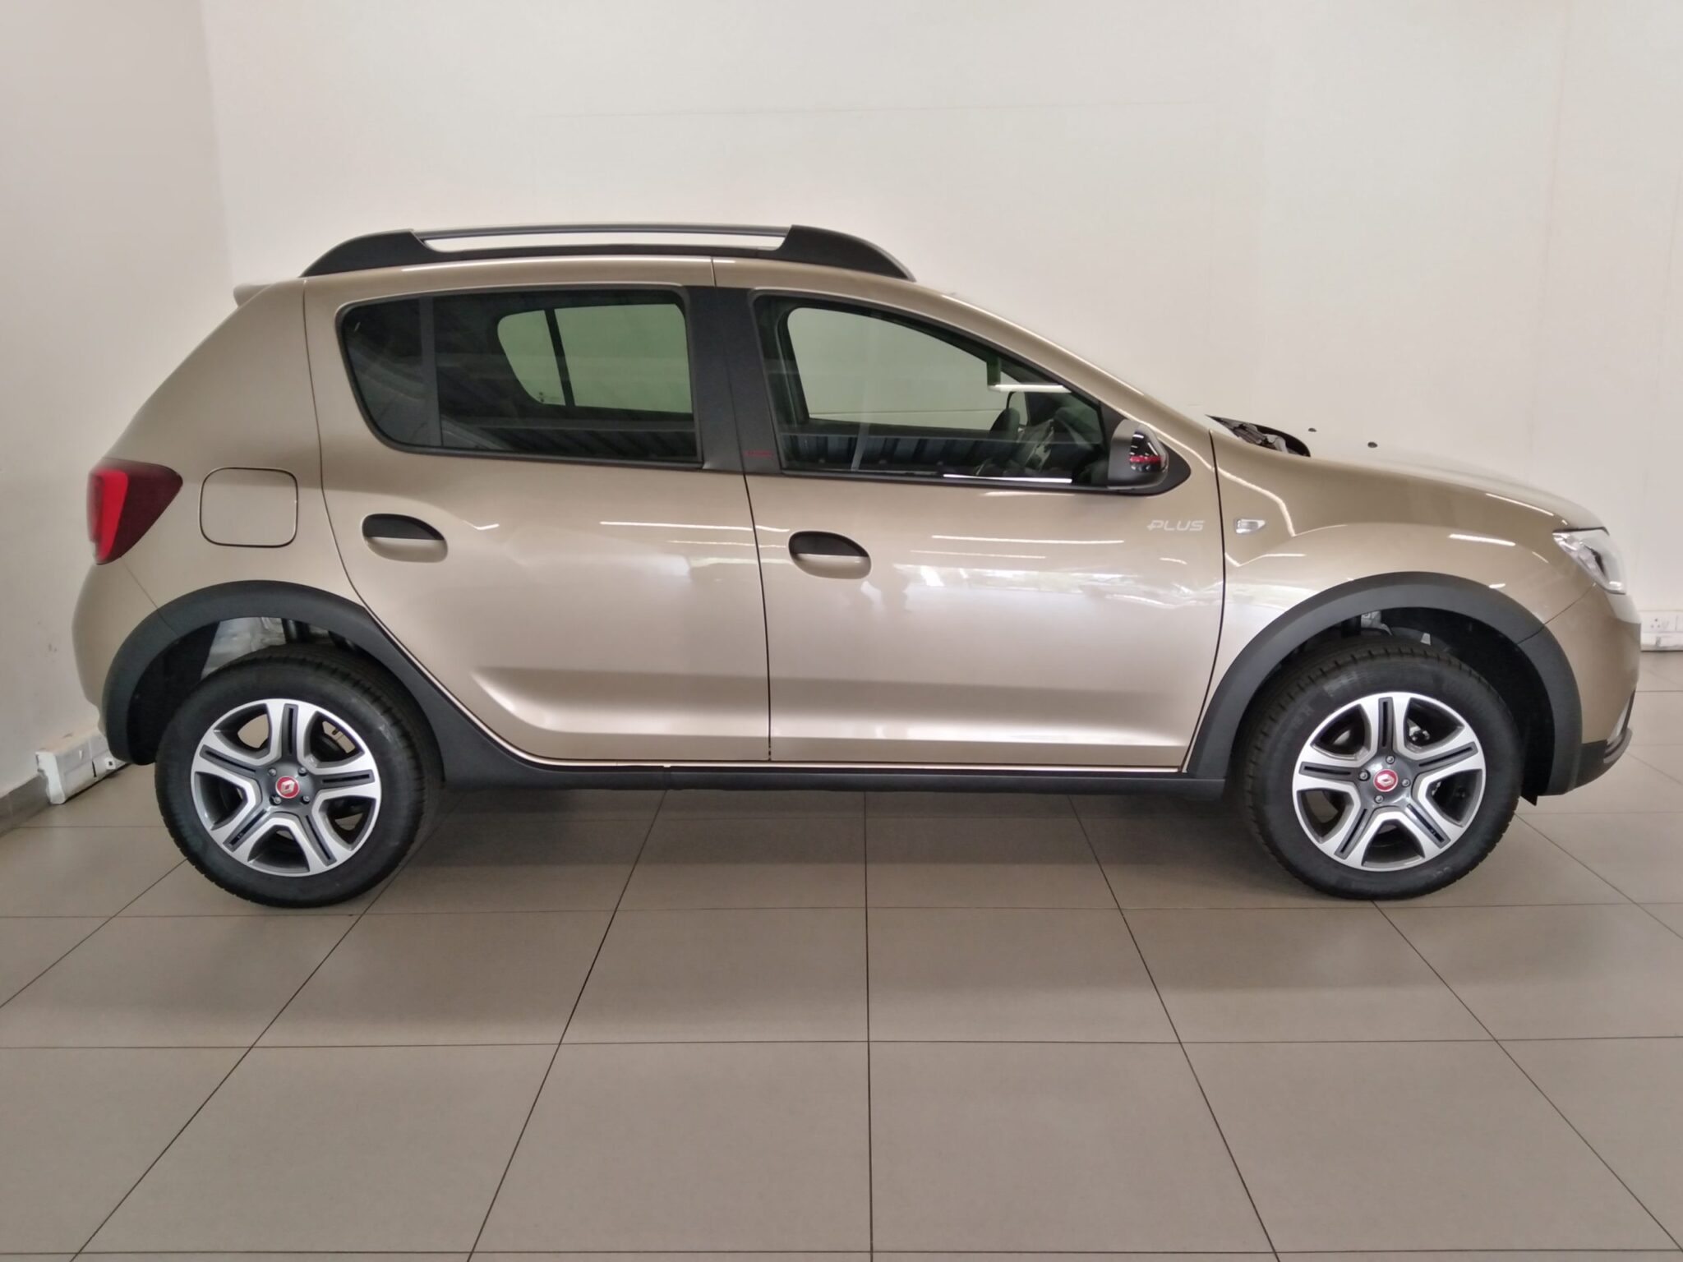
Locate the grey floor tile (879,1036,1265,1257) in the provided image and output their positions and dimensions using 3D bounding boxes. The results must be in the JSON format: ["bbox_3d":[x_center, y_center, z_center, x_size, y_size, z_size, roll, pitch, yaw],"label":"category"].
[{"bbox_3d":[0.350,0.865,2.162,0.600,0.010,0.575,-1,14,1],"label":"grey floor tile"}]

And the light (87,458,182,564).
[{"bbox_3d":[-1.616,-0.282,2.939,0.288,0.247,0.200,-1,14,1],"label":"light"}]

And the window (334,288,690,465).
[{"bbox_3d":[-0.725,-0.570,2.849,0.806,0.404,0.050,-1,-6,1],"label":"window"}]

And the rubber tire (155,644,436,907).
[{"bbox_3d":[-1.308,0.341,3.063,0.630,0.625,0.210,-1,14,1],"label":"rubber tire"}]

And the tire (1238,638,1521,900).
[{"bbox_3d":[1.266,0.314,3.019,0.630,0.625,0.210,-1,14,1],"label":"tire"}]

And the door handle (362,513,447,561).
[{"bbox_3d":[-0.978,-0.210,2.829,0.187,0.110,0.045,-1,14,1],"label":"door handle"}]

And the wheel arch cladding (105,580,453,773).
[{"bbox_3d":[-1.295,0.096,2.914,0.799,0.451,0.130,-1,14,1],"label":"wheel arch cladding"}]

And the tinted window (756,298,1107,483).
[{"bbox_3d":[0.197,-0.540,2.842,0.779,0.426,0.050,-1,-6,1],"label":"tinted window"}]

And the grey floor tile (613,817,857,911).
[{"bbox_3d":[-0.237,0.605,3.289,0.600,0.010,0.580,-1,14,1],"label":"grey floor tile"}]

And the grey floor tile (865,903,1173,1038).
[{"bbox_3d":[0.360,0.735,2.728,0.600,0.010,0.580,-1,14,1],"label":"grey floor tile"}]

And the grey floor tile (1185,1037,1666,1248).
[{"bbox_3d":[0.950,0.858,2.151,0.600,0.010,0.575,-1,14,1],"label":"grey floor tile"}]

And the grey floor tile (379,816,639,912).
[{"bbox_3d":[-0.841,0.612,3.298,0.600,0.010,0.580,-1,14,1],"label":"grey floor tile"}]

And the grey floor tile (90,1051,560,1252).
[{"bbox_3d":[-0.856,0.883,2.195,0.600,0.010,0.580,-1,14,1],"label":"grey floor tile"}]

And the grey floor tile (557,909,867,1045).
[{"bbox_3d":[-0.242,0.736,2.720,0.600,0.010,0.575,-1,14,1],"label":"grey floor tile"}]

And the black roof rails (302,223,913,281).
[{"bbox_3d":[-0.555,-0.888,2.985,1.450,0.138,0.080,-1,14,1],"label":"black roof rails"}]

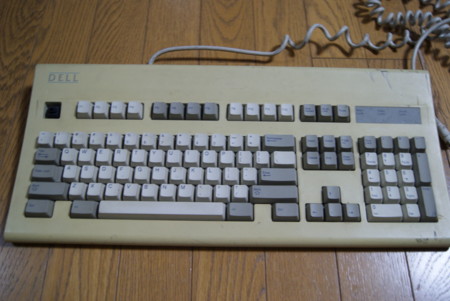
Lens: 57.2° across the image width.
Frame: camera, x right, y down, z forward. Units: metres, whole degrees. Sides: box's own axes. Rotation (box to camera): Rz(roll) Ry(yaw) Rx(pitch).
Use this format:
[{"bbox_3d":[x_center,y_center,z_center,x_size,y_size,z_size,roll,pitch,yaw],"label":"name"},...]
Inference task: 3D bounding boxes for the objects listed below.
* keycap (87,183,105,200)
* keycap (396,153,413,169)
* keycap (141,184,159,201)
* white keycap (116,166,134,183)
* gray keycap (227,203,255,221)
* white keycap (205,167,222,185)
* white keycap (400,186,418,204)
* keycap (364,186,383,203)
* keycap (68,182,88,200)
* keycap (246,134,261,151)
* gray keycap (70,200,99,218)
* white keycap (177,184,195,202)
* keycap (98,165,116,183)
[{"bbox_3d":[-0.137,0.043,0.436,0.018,0.009,0.018,1,69,-1],"label":"keycap"},{"bbox_3d":[0.197,0.011,0.453,0.018,0.009,0.018,1,69,-1],"label":"keycap"},{"bbox_3d":[-0.079,0.044,0.435,0.018,0.008,0.018,1,69,-1],"label":"keycap"},{"bbox_3d":[-0.108,0.026,0.442,0.018,0.009,0.018,1,70,-1],"label":"white keycap"},{"bbox_3d":[0.015,0.063,0.430,0.028,0.009,0.018,1,69,-1],"label":"gray keycap"},{"bbox_3d":[-0.013,0.026,0.442,0.018,0.010,0.018,1,69,0],"label":"white keycap"},{"bbox_3d":[0.198,0.049,0.442,0.018,0.010,0.018,1,69,-1],"label":"white keycap"},{"bbox_3d":[0.159,0.047,0.438,0.018,0.009,0.018,1,70,-1],"label":"keycap"},{"bbox_3d":[-0.155,0.043,0.436,0.018,0.010,0.018,1,69,-1],"label":"keycap"},{"bbox_3d":[0.031,-0.008,0.456,0.018,0.010,0.018,1,69,-1],"label":"keycap"},{"bbox_3d":[-0.146,0.061,0.429,0.028,0.009,0.018,1,70,-1],"label":"gray keycap"},{"bbox_3d":[-0.041,0.044,0.436,0.018,0.009,0.018,1,70,-1],"label":"white keycap"},{"bbox_3d":[-0.126,0.026,0.441,0.018,0.008,0.018,1,69,-1],"label":"keycap"}]

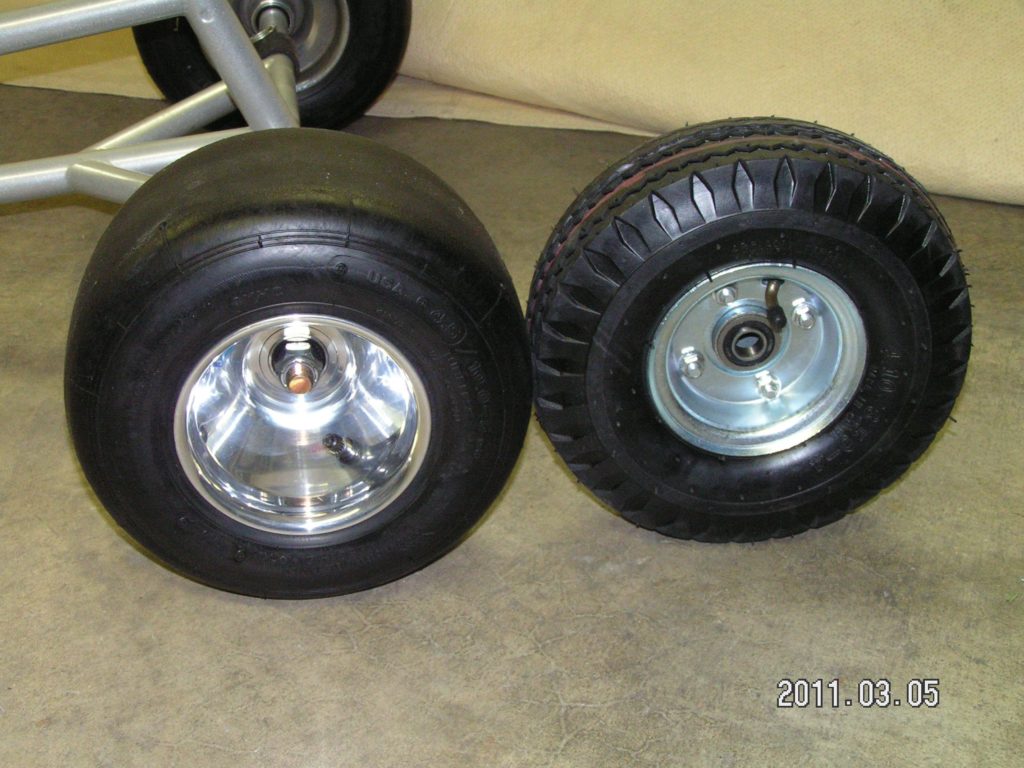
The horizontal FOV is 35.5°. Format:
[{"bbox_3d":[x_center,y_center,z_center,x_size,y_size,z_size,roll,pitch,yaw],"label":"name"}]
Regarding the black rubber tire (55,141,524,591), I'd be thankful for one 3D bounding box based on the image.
[{"bbox_3d":[-0.122,-0.010,0.924,0.260,0.260,0.147,-4,29,-7],"label":"black rubber tire"}]

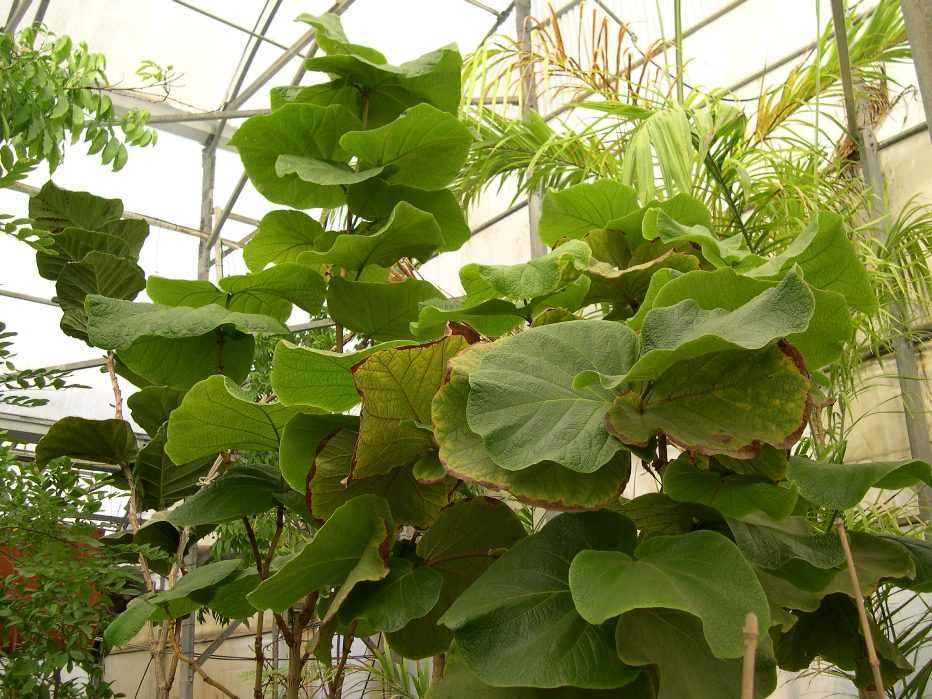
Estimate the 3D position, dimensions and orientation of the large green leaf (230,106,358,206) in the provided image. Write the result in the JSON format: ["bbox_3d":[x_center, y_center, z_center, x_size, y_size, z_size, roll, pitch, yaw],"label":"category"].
[{"bbox_3d":[-0.467,-0.531,2.800,0.355,0.250,0.200,2,-20,-10],"label":"large green leaf"}]

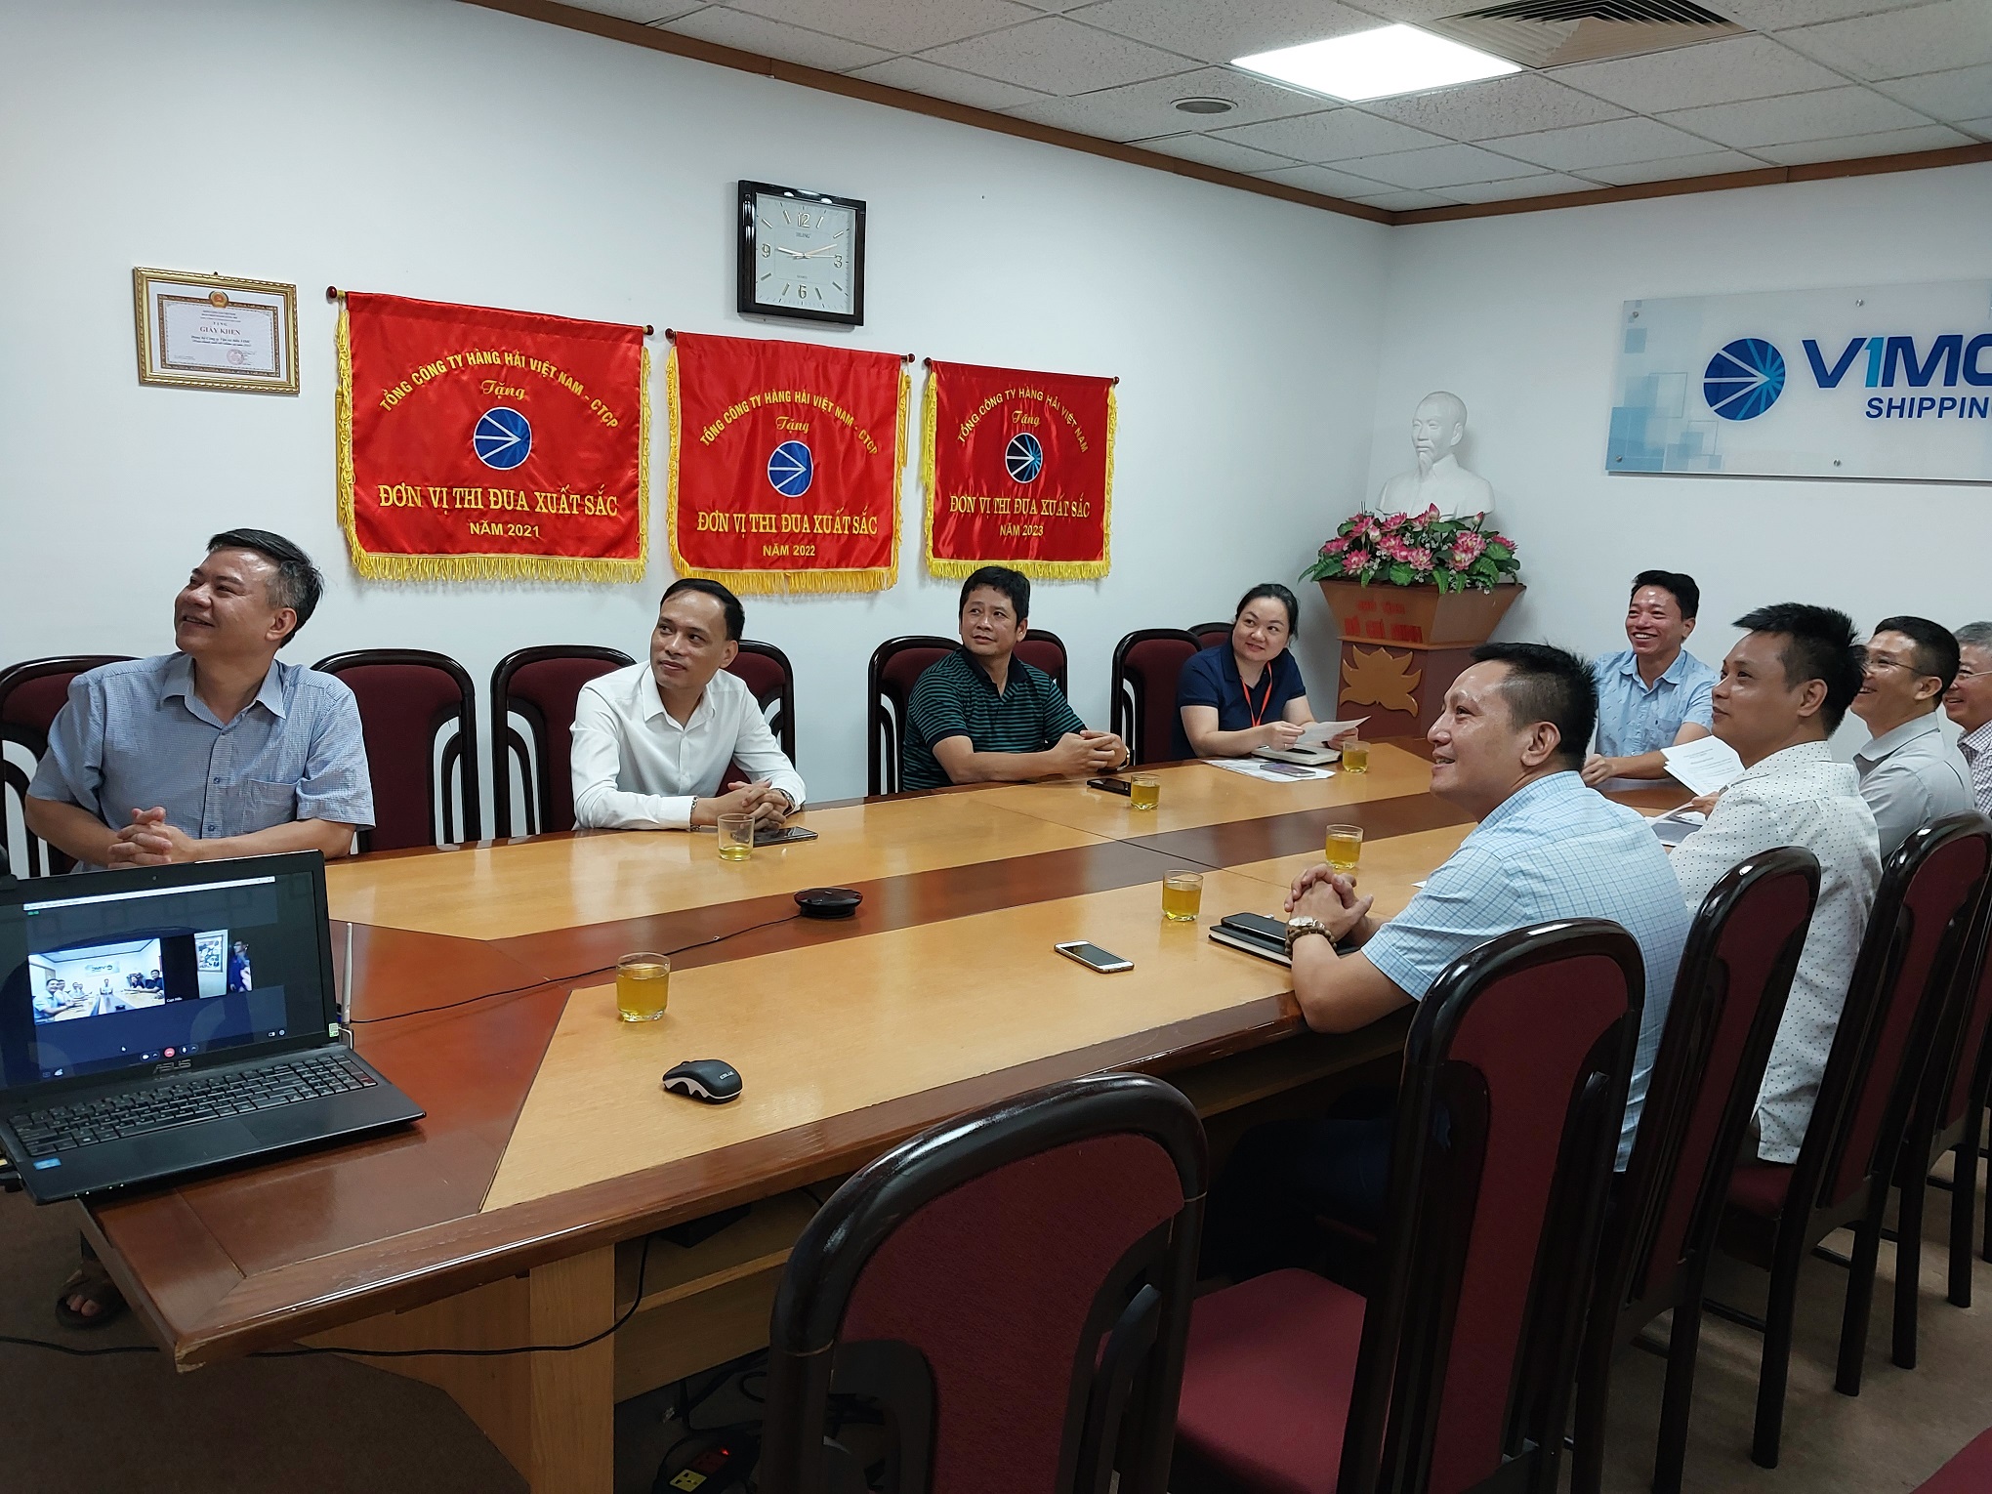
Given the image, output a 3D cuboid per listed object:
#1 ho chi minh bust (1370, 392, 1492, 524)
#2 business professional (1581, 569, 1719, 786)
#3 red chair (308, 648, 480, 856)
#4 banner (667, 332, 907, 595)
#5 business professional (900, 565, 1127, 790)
[{"bbox_3d":[1.605,-1.028,6.266,0.300,0.520,0.470,-5,11,-43],"label":"ho chi minh bust"},{"bbox_3d":[1.968,0.152,5.240,0.540,1.340,0.750,8,10,35],"label":"business professional"},{"bbox_3d":[-1.209,0.341,3.763,0.450,1.060,0.560,-5,11,-43],"label":"red chair"},{"bbox_3d":[-0.588,-0.798,4.997,0.848,0.723,0.050,-5,11,-42],"label":"banner"},{"bbox_3d":[-0.026,0.172,4.589,0.540,1.310,0.730,-4,10,-39],"label":"business professional"}]

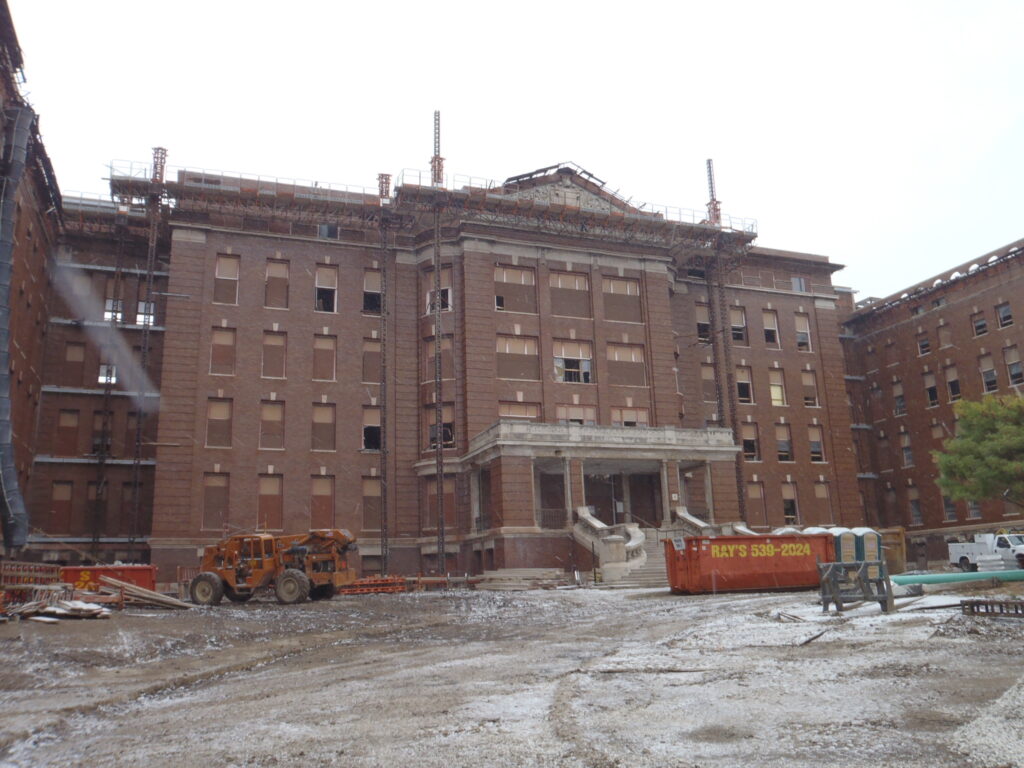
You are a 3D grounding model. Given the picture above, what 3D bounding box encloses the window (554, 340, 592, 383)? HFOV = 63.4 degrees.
[{"bbox_3d":[3.577,-1.257,47.383,2.359,2.530,0.160,3,-15,-20],"label":"window"}]

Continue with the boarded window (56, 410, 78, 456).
[{"bbox_3d":[-26.220,2.955,49.100,1.066,2.802,0.200,3,-15,-20],"label":"boarded window"}]

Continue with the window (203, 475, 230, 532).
[{"bbox_3d":[-14.424,5.744,40.345,1.126,2.726,0.170,3,-15,-20],"label":"window"}]

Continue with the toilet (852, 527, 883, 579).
[{"bbox_3d":[15.715,7.756,37.446,1.120,2.300,1.200,1,-14,-12],"label":"toilet"}]

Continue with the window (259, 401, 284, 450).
[{"bbox_3d":[-13.813,2.398,47.820,1.396,2.871,0.200,3,-15,-21],"label":"window"}]

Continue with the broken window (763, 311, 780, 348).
[{"bbox_3d":[19.746,-4.098,62.987,1.350,3.085,0.200,3,-15,-20],"label":"broken window"}]

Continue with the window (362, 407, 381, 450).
[{"bbox_3d":[-7.542,2.456,45.039,1.211,2.562,0.160,3,-15,-20],"label":"window"}]

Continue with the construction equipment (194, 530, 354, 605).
[{"bbox_3d":[-8.825,6.866,31.066,6.250,2.590,2.500,-6,-14,15],"label":"construction equipment"}]

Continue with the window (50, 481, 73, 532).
[{"bbox_3d":[-22.462,6.213,41.342,0.947,2.637,0.170,3,-15,-20],"label":"window"}]

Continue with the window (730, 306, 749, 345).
[{"bbox_3d":[16.890,-4.213,61.528,1.396,3.150,0.200,3,-15,-21],"label":"window"}]

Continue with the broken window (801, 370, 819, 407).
[{"bbox_3d":[19.740,0.399,54.947,1.126,2.483,0.170,3,-15,-20],"label":"broken window"}]

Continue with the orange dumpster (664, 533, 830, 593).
[{"bbox_3d":[9.982,7.548,34.767,6.450,2.179,2.440,1,-14,-11],"label":"orange dumpster"}]

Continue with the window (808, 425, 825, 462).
[{"bbox_3d":[19.855,3.949,54.089,1.126,2.496,0.170,3,-15,-20],"label":"window"}]

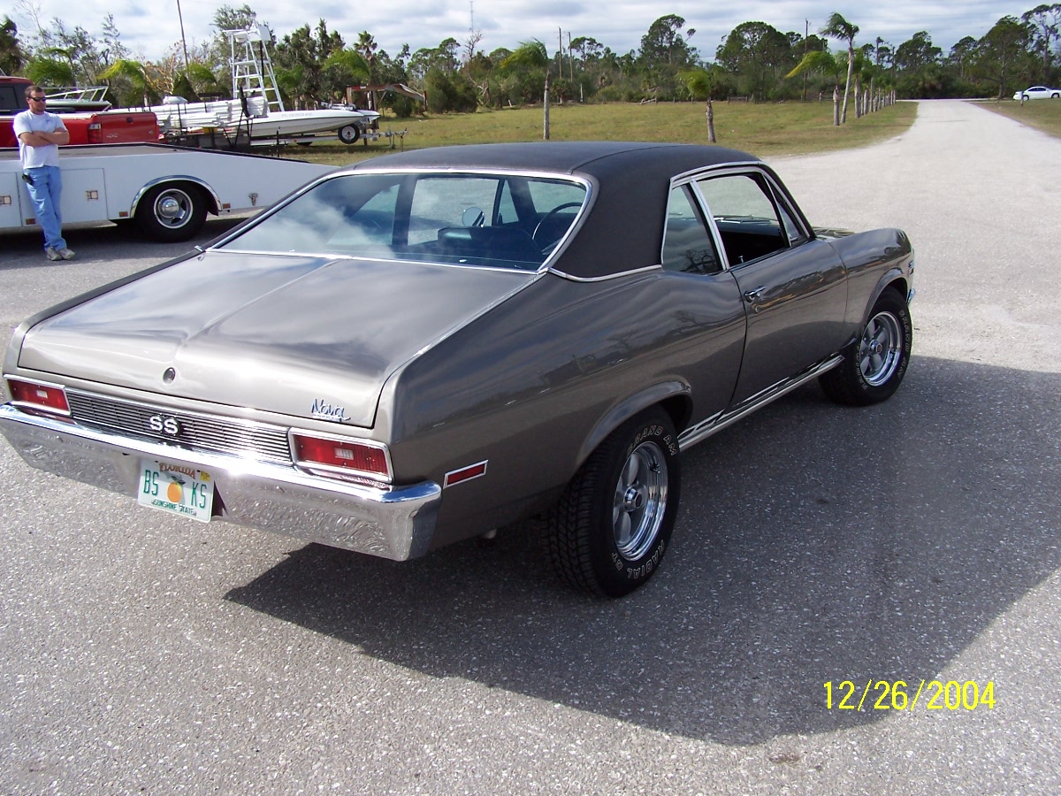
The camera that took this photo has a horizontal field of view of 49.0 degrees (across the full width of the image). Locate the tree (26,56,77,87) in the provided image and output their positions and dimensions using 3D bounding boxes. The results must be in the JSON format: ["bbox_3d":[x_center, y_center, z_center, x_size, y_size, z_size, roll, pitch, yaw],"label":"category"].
[{"bbox_3d":[-18.517,-11.488,45.324,1.843,3.529,1.659,-7,16,-20],"label":"tree"}]

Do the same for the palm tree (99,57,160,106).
[{"bbox_3d":[-15.526,-11.488,45.446,2.214,3.332,1.992,-6,15,-17],"label":"palm tree"}]

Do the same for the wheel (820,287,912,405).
[{"bbox_3d":[1.830,-0.281,6.366,0.650,0.650,0.225,-14,19,-39],"label":"wheel"}]

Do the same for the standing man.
[{"bbox_3d":[-5.319,-2.483,12.750,0.560,1.810,0.450,-11,18,-34],"label":"standing man"}]

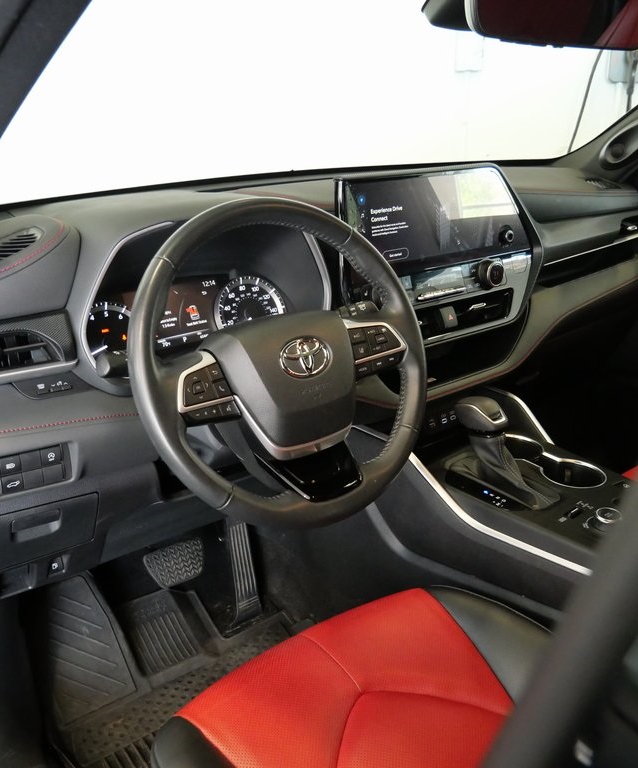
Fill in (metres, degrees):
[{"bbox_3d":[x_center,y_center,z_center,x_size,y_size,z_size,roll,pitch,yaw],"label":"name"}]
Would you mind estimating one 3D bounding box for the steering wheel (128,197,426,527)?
[{"bbox_3d":[-0.043,-0.022,0.824,0.378,0.375,0.120,-16,0,-33],"label":"steering wheel"}]

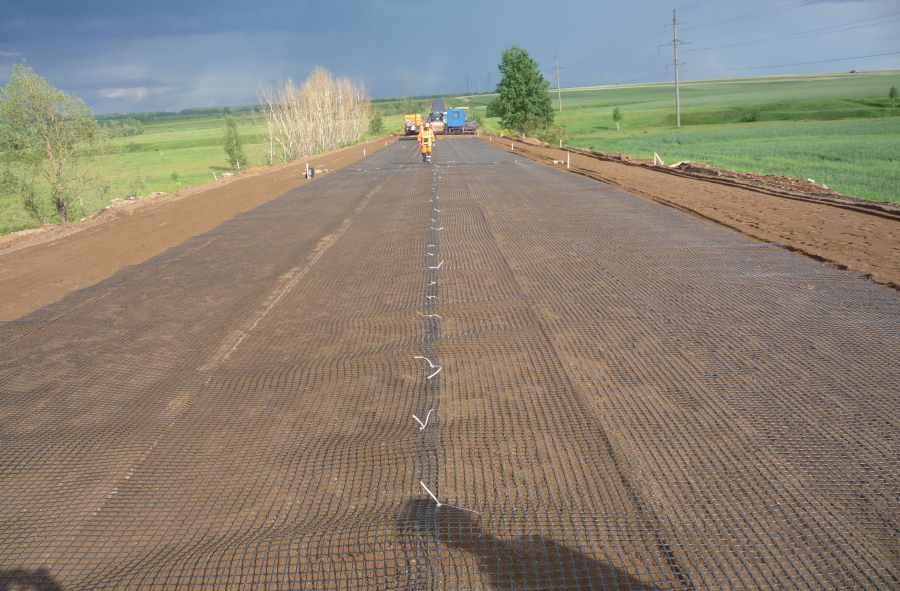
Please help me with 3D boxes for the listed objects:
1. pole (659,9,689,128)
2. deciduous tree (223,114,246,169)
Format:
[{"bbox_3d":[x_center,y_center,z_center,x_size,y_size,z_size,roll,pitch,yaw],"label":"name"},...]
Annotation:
[{"bbox_3d":[46.613,-46.819,160.875,6.400,23.500,0.600,-2,13,1],"label":"pole"},{"bbox_3d":[-12.156,-8.631,44.000,1.350,3.100,1.350,-2,13,0],"label":"deciduous tree"}]

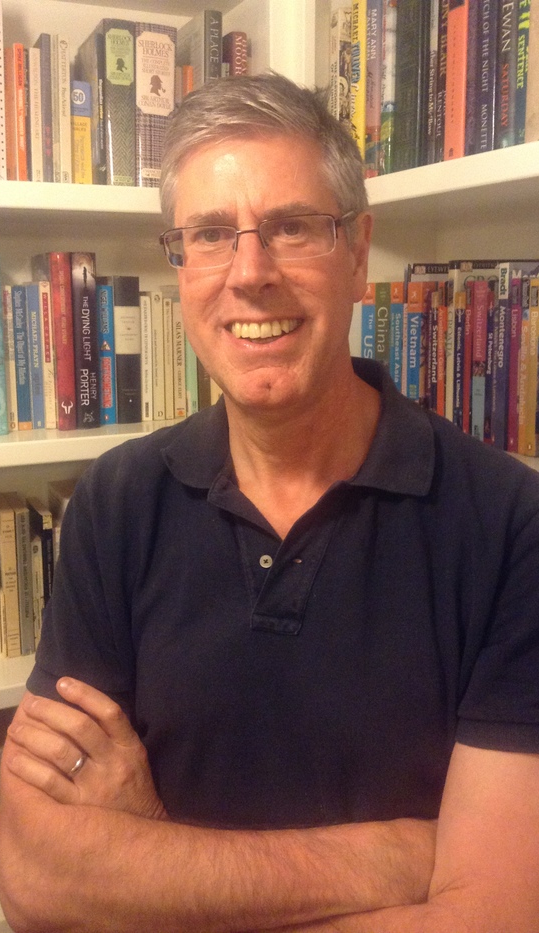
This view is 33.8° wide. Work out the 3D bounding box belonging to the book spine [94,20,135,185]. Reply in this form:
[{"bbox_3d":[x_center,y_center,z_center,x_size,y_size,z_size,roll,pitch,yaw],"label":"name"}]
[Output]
[{"bbox_3d":[-0.233,-0.502,1.280,0.042,0.223,0.150,-5,12,-25],"label":"book spine"}]

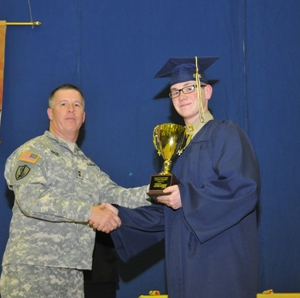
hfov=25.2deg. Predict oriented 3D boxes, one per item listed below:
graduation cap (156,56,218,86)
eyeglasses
[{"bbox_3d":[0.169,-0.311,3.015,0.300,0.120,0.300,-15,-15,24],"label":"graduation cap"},{"bbox_3d":[0.180,-0.253,2.985,0.138,0.042,0.140,-14,-4,31],"label":"eyeglasses"}]

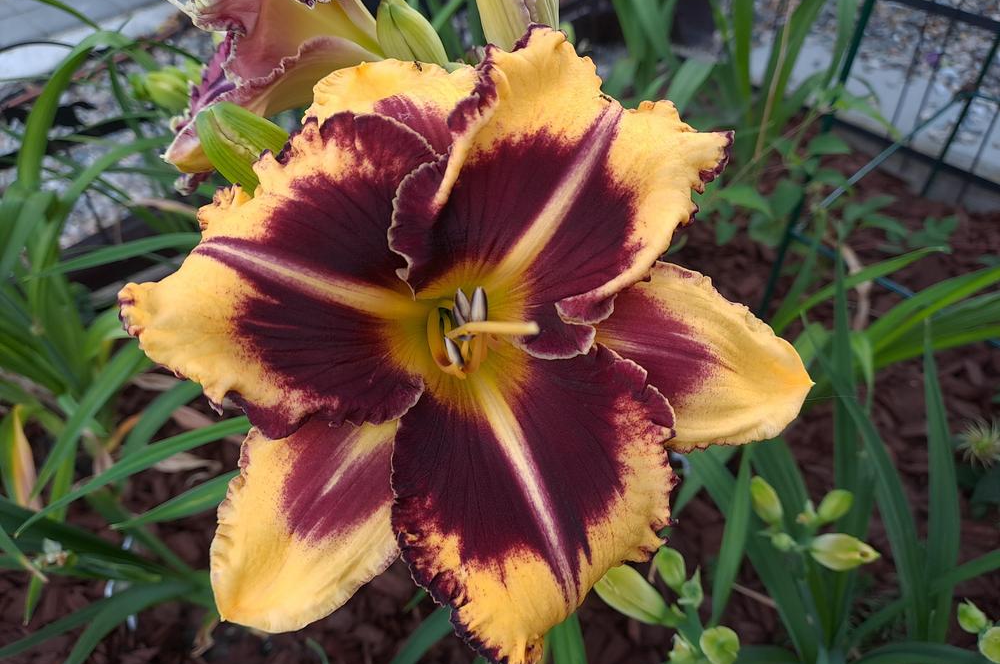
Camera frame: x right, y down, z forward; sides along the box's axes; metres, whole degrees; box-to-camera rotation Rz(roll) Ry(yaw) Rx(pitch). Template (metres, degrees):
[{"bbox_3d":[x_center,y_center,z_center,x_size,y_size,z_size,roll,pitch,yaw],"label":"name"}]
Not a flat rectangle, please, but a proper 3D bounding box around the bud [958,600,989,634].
[{"bbox_3d":[0.269,0.162,0.410,0.015,0.015,0.024,-44,72,11],"label":"bud"}]

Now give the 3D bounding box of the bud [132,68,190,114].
[{"bbox_3d":[-0.175,-0.127,0.380,0.018,0.036,0.018,-51,47,-2],"label":"bud"}]

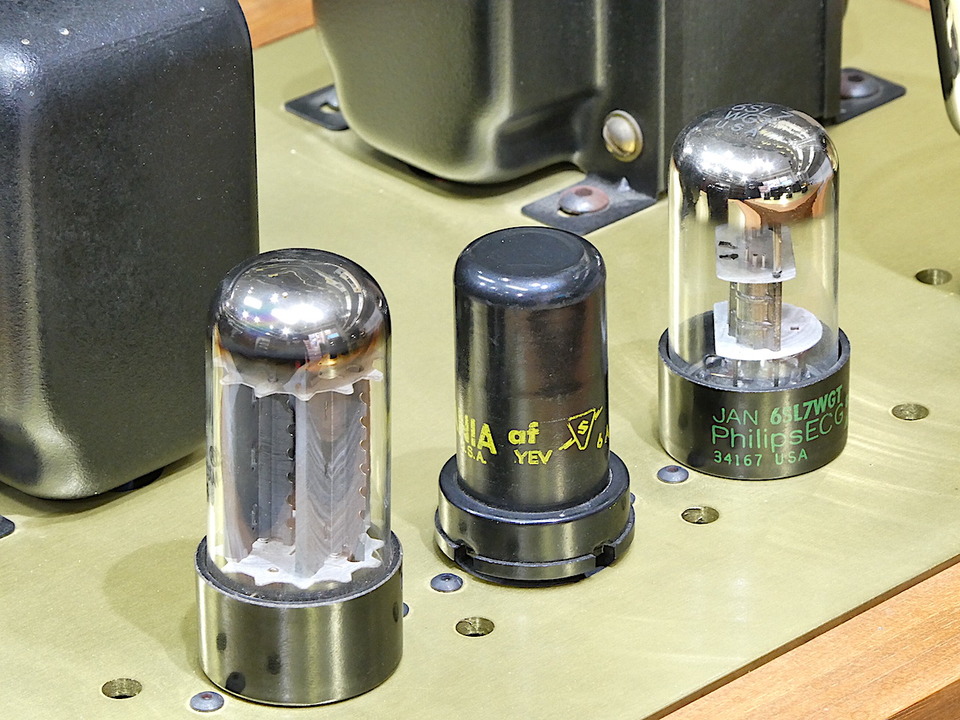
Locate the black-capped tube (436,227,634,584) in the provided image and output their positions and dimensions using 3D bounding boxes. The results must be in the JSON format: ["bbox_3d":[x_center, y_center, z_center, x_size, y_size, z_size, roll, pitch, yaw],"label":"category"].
[{"bbox_3d":[0.009,0.005,0.909,0.033,0.054,0.033,-1,28,0],"label":"black-capped tube"}]

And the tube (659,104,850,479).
[{"bbox_3d":[0.047,-0.014,0.937,0.032,0.061,0.032,-1,28,0],"label":"tube"}]

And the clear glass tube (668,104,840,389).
[{"bbox_3d":[0.046,-0.021,0.933,0.029,0.044,0.029,-1,28,0],"label":"clear glass tube"}]

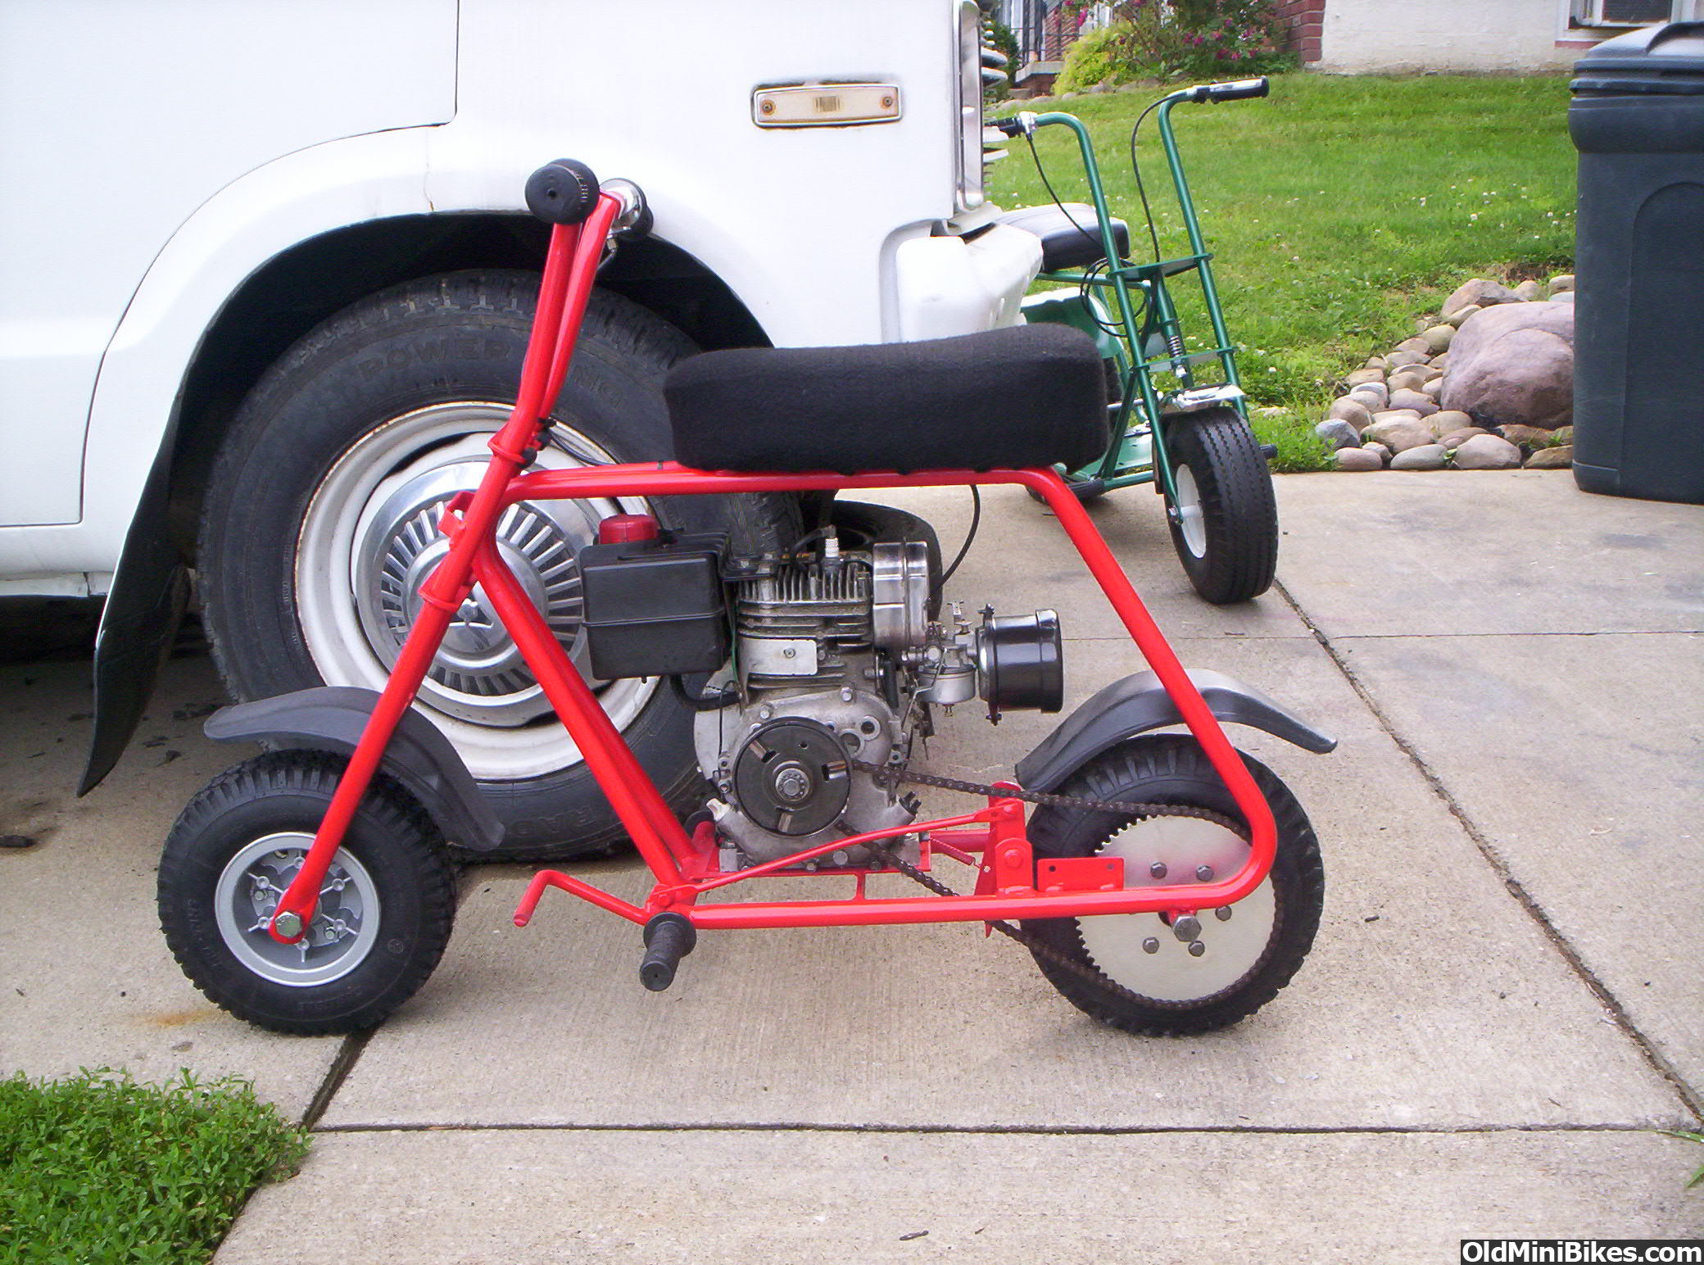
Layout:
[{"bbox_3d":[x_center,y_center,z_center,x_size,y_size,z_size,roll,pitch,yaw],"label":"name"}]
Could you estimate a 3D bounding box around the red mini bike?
[{"bbox_3d":[-0.120,-0.015,1.685,1.131,0.810,0.510,-1,12,3],"label":"red mini bike"}]

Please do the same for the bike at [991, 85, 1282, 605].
[{"bbox_3d":[0.532,-0.584,3.467,0.550,0.890,1.170,-12,17,-6],"label":"bike"}]

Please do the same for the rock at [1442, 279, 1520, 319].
[{"bbox_3d":[1.995,-1.054,5.755,0.245,0.134,0.205,-1,15,3],"label":"rock"}]

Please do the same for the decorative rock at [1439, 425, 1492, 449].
[{"bbox_3d":[1.583,-0.496,4.680,0.141,0.072,0.117,-1,15,3],"label":"decorative rock"}]

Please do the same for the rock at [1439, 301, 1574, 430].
[{"bbox_3d":[1.857,-0.724,4.890,0.527,0.332,0.420,-1,15,2],"label":"rock"}]

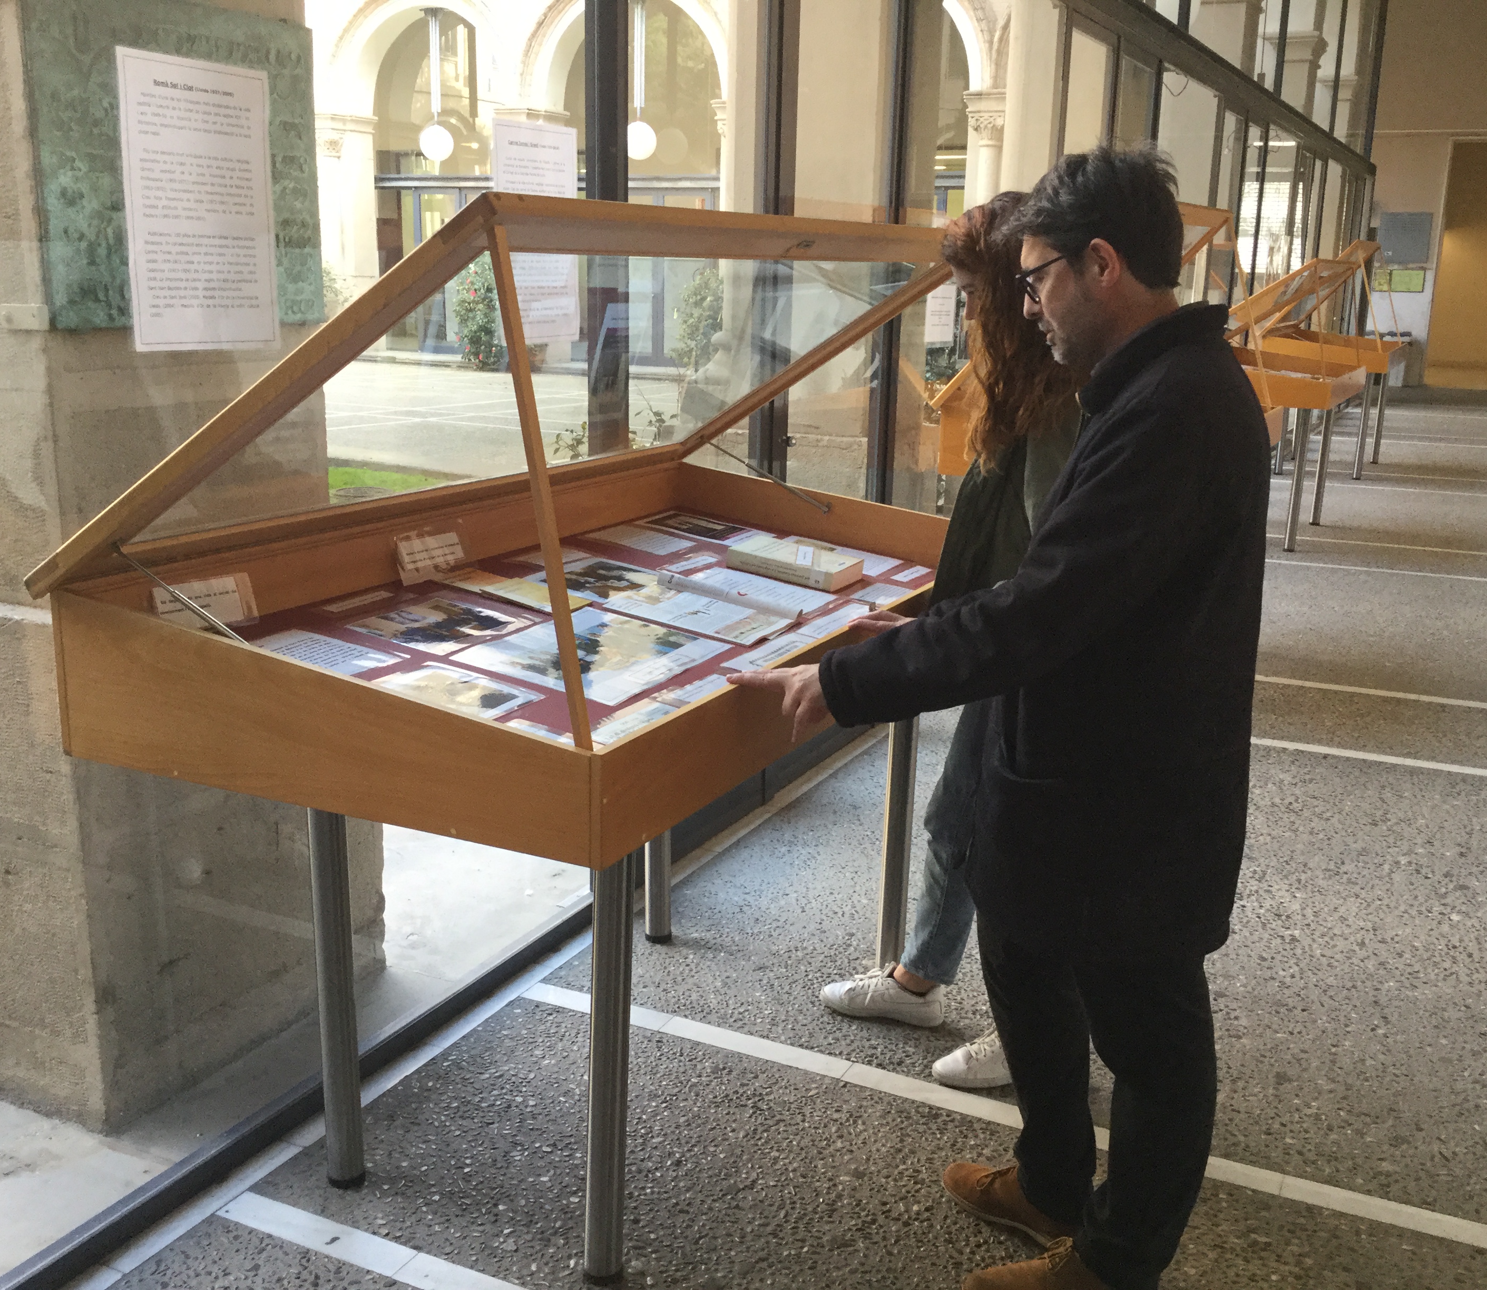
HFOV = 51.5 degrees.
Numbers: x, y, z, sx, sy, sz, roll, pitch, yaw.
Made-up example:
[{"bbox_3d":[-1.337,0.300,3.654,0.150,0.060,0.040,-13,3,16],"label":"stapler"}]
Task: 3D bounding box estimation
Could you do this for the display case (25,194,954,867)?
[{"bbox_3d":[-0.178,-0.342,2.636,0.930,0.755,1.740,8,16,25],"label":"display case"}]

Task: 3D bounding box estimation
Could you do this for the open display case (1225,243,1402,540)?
[{"bbox_3d":[2.970,-1.417,8.826,0.930,1.565,1.740,8,16,25],"label":"open display case"}]

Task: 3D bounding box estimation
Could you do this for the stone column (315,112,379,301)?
[{"bbox_3d":[-5.877,-6.084,22.907,0.550,3.300,0.900,8,16,25],"label":"stone column"}]

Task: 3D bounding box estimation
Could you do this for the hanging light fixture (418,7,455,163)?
[{"bbox_3d":[-4.321,-7.864,21.626,0.470,2.030,0.470,1,14,0],"label":"hanging light fixture"}]

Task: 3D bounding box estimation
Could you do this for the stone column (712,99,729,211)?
[{"bbox_3d":[0.019,-5.256,20.025,0.550,3.300,0.850,8,16,25],"label":"stone column"}]

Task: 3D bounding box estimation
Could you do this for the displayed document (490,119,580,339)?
[{"bbox_3d":[-0.413,-0.822,3.093,0.012,0.420,0.297,8,16,25],"label":"displayed document"}]

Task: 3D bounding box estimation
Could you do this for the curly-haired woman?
[{"bbox_3d":[0.406,0.017,2.805,0.560,1.620,0.460,8,16,25],"label":"curly-haired woman"}]

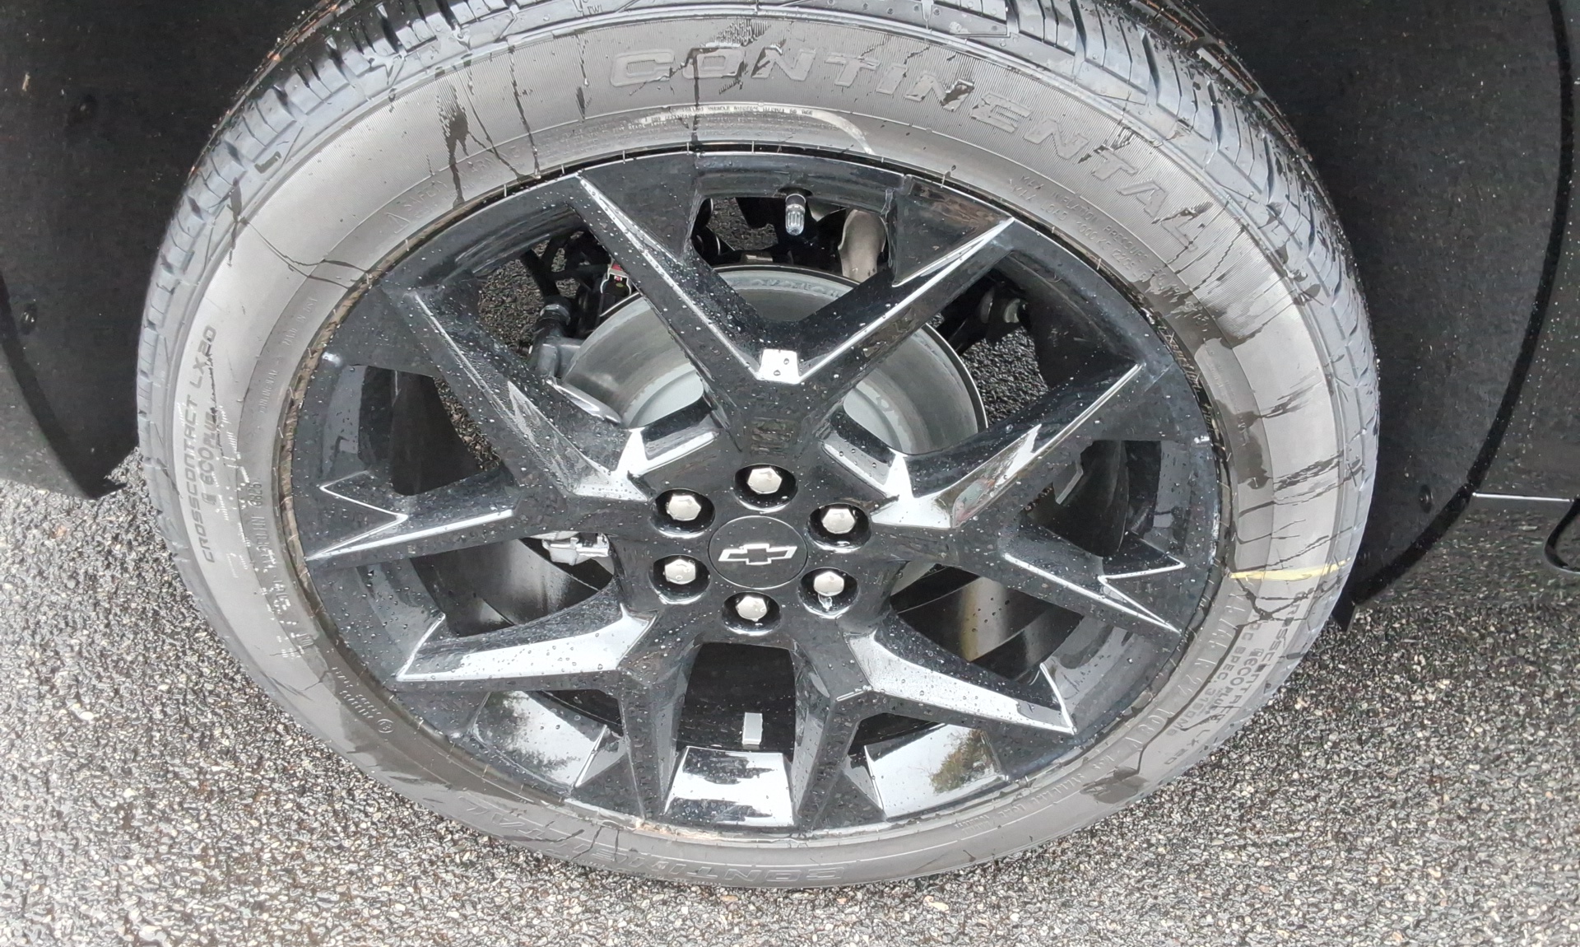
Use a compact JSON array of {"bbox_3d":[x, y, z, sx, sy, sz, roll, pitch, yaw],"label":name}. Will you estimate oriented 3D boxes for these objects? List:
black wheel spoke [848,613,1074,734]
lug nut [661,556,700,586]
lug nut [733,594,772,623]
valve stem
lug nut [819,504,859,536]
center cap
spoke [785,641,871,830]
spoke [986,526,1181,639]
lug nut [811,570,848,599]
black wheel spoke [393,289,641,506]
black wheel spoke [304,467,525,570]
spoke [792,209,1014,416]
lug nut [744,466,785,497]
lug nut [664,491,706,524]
[{"bbox_3d":[0.128,0.152,0.949,0.176,0.042,0.045,15,39,-11],"label":"black wheel spoke"},{"bbox_3d":[-0.076,0.062,0.888,0.024,0.024,0.022,0,41,2],"label":"lug nut"},{"bbox_3d":[-0.027,0.089,0.910,0.024,0.024,0.022,0,41,2],"label":"lug nut"},{"bbox_3d":[0.003,-0.142,0.701,0.012,0.012,0.028,0,64,0],"label":"valve stem"},{"bbox_3d":[0.033,0.025,0.854,0.025,0.025,0.022,0,41,0],"label":"lug nut"},{"bbox_3d":[-0.021,0.049,0.863,0.068,0.068,0.018,-3,41,3],"label":"center cap"},{"bbox_3d":[0.029,0.202,0.994,0.044,0.182,0.045,6,40,-4],"label":"spoke"},{"bbox_3d":[0.203,0.067,0.866,0.143,0.046,0.036,23,37,-18],"label":"spoke"},{"bbox_3d":[0.027,0.071,0.893,0.024,0.024,0.022,0,41,2],"label":"lug nut"},{"bbox_3d":[-0.164,-0.058,0.776,0.045,0.172,0.045,-25,36,21],"label":"black wheel spoke"},{"bbox_3d":[-0.245,0.026,0.851,0.148,0.046,0.045,-8,40,8],"label":"black wheel spoke"},{"bbox_3d":[0.059,-0.090,0.732,0.154,0.045,0.036,-36,32,27],"label":"spoke"},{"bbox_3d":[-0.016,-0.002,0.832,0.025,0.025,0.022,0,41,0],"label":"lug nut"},{"bbox_3d":[-0.070,0.017,0.848,0.025,0.025,0.022,0,41,0],"label":"lug nut"}]

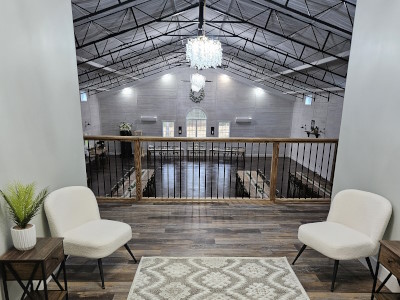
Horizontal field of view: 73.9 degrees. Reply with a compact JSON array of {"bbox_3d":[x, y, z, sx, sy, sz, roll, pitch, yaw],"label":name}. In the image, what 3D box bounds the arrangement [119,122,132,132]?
[{"bbox_3d":[-5.405,-1.632,19.283,0.907,0.725,0.800,1,12,0],"label":"arrangement"}]

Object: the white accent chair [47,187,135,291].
[{"bbox_3d":[-1.008,0.788,2.549,0.630,0.760,0.530,7,13,27],"label":"white accent chair"}]

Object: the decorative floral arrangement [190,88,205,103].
[{"bbox_3d":[-0.185,-4.023,19.694,1.111,1.111,0.220,1,12,0],"label":"decorative floral arrangement"}]

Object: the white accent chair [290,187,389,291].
[{"bbox_3d":[1.332,0.827,2.539,0.630,0.760,0.530,-5,13,-28],"label":"white accent chair"}]

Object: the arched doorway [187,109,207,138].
[{"bbox_3d":[-0.251,-1.918,20.228,1.545,2.511,0.200,1,12,0],"label":"arched doorway"}]

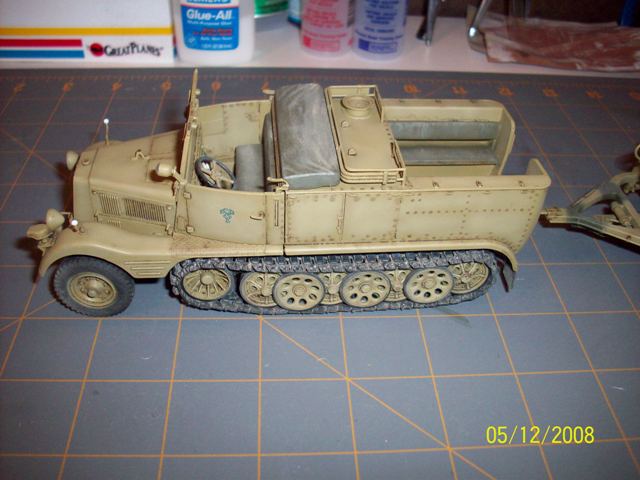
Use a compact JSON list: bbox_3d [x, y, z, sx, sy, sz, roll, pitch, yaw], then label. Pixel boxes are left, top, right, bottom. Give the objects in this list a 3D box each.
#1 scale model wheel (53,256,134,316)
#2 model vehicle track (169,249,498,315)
[{"bbox_3d":[-0.068,0.013,0.207,0.025,0.025,0.007,-1,38,-5],"label":"scale model wheel"},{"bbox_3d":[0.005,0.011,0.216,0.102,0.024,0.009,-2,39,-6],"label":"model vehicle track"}]

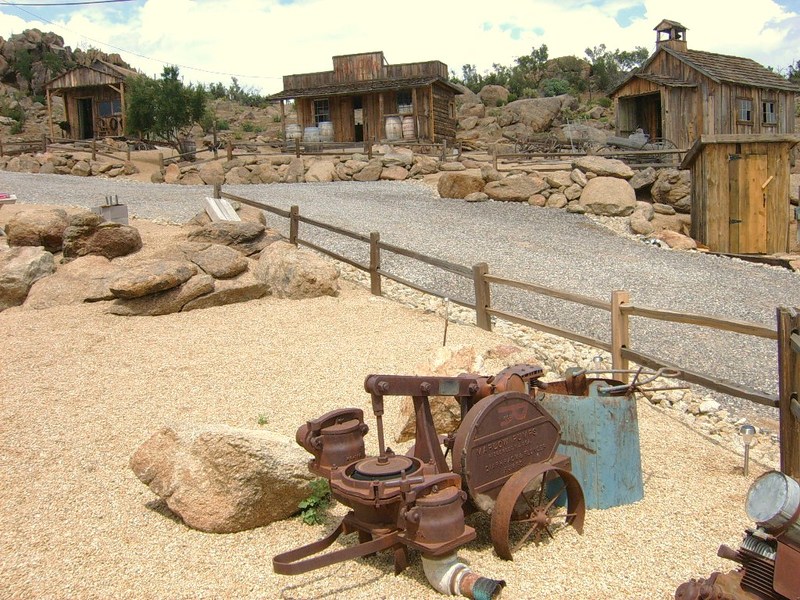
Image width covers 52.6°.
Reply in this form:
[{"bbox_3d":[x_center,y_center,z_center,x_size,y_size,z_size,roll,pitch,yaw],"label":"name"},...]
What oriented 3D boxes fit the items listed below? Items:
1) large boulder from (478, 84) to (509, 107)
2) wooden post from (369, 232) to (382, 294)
[{"bbox_3d":[4.624,-10.112,40.000,1.500,1.100,1.200,-2,9,0],"label":"large boulder"},{"bbox_3d":[-0.350,-0.528,11.700,0.130,0.930,0.130,2,8,30],"label":"wooden post"}]

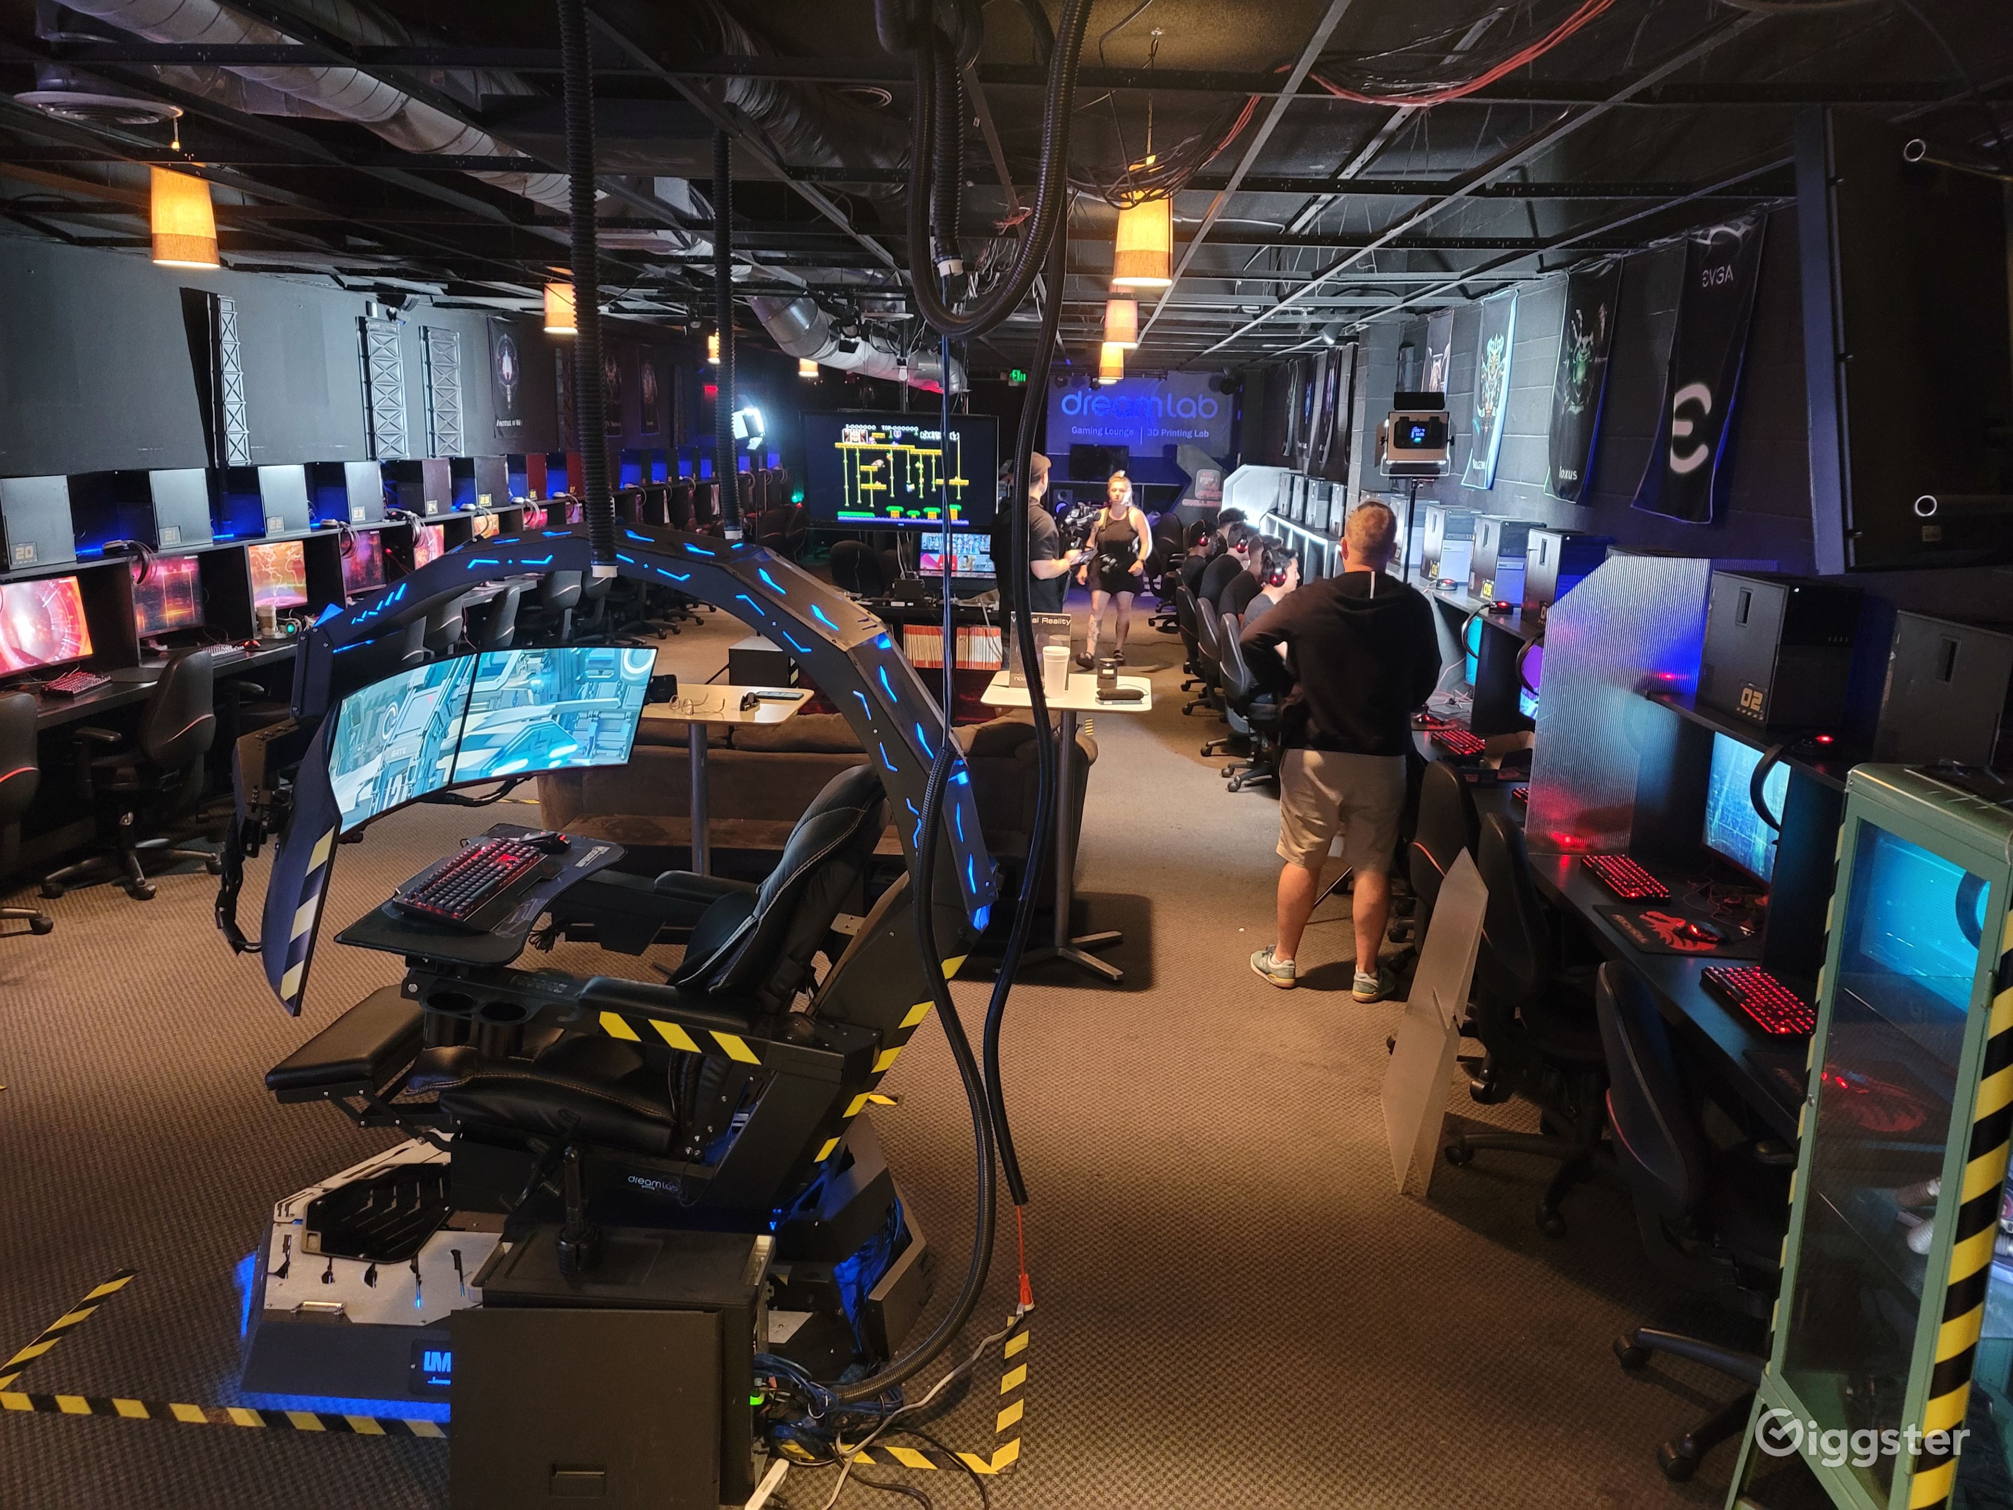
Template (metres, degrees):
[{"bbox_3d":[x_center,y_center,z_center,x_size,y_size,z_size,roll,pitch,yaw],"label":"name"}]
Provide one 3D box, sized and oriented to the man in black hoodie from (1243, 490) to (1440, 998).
[{"bbox_3d":[1.143,-0.014,5.069,0.670,1.740,0.400,3,13,5],"label":"man in black hoodie"}]

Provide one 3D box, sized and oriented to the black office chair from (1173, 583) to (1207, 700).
[{"bbox_3d":[1.538,-0.706,10.174,0.680,1.020,0.640,0,13,-4],"label":"black office chair"}]

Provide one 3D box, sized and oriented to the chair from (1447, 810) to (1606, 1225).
[{"bbox_3d":[1.532,0.659,3.762,0.680,1.020,0.630,2,13,0],"label":"chair"}]

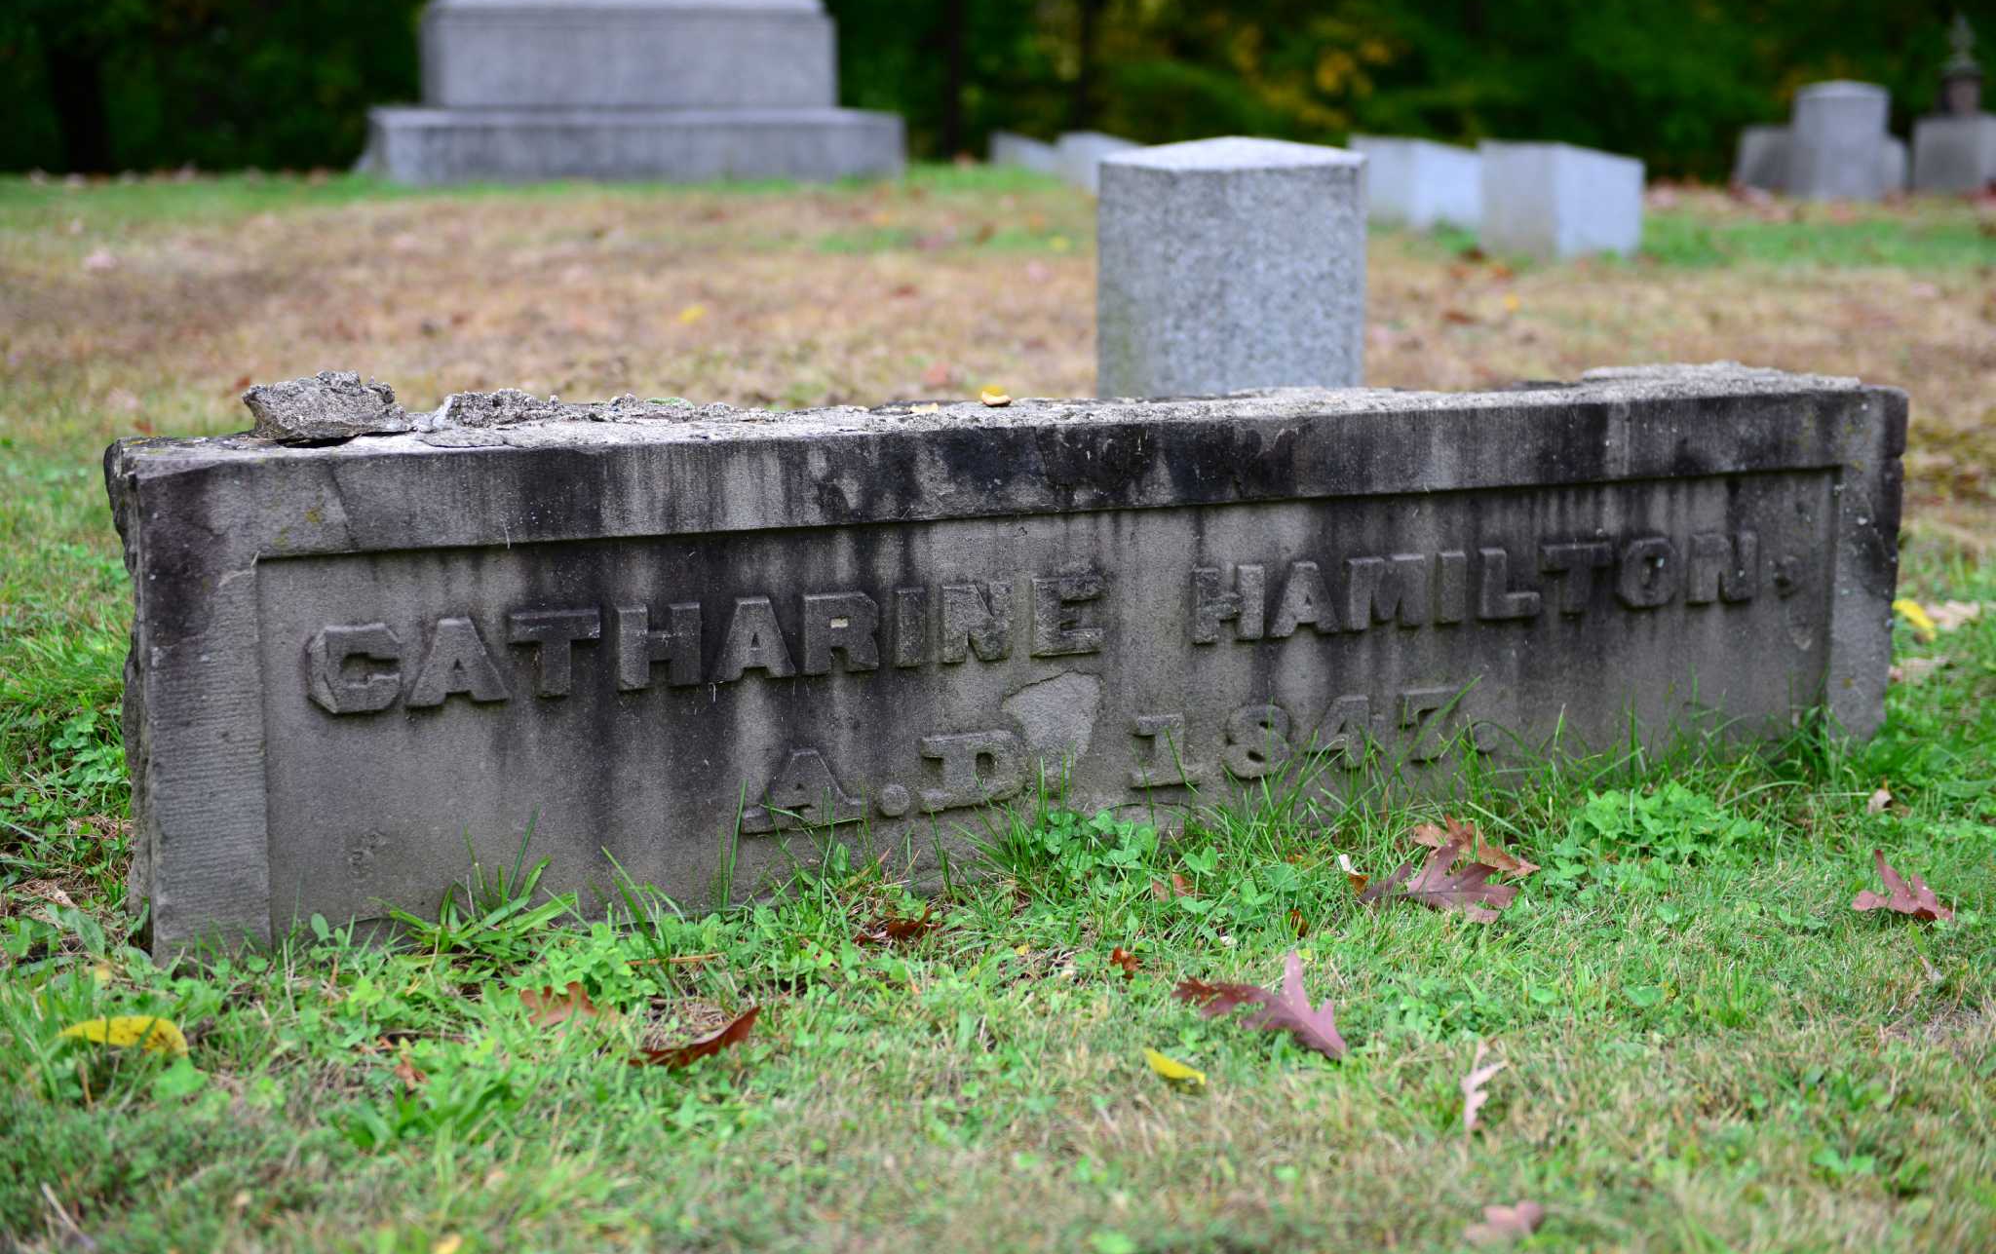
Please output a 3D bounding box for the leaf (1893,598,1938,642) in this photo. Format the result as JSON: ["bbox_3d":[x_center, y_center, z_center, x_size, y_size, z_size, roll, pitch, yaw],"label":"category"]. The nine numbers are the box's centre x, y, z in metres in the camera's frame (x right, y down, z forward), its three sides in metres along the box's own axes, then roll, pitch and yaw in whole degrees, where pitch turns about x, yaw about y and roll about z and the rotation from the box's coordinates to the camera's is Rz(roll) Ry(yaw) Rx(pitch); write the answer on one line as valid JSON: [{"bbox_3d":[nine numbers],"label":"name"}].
[{"bbox_3d":[1.042,-0.008,3.150,0.050,0.030,0.055,4,13,20],"label":"leaf"}]

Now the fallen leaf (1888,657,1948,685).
[{"bbox_3d":[1.131,0.055,3.417,0.077,0.021,0.065,3,10,18],"label":"fallen leaf"}]

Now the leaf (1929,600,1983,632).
[{"bbox_3d":[1.308,-0.015,3.798,0.077,0.028,0.073,3,10,18],"label":"leaf"}]

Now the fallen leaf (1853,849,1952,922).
[{"bbox_3d":[0.774,0.221,2.372,0.082,0.048,0.063,3,10,18],"label":"fallen leaf"}]

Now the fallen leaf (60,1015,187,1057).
[{"bbox_3d":[-0.639,0.299,2.029,0.092,0.020,0.038,-2,10,-15],"label":"fallen leaf"}]

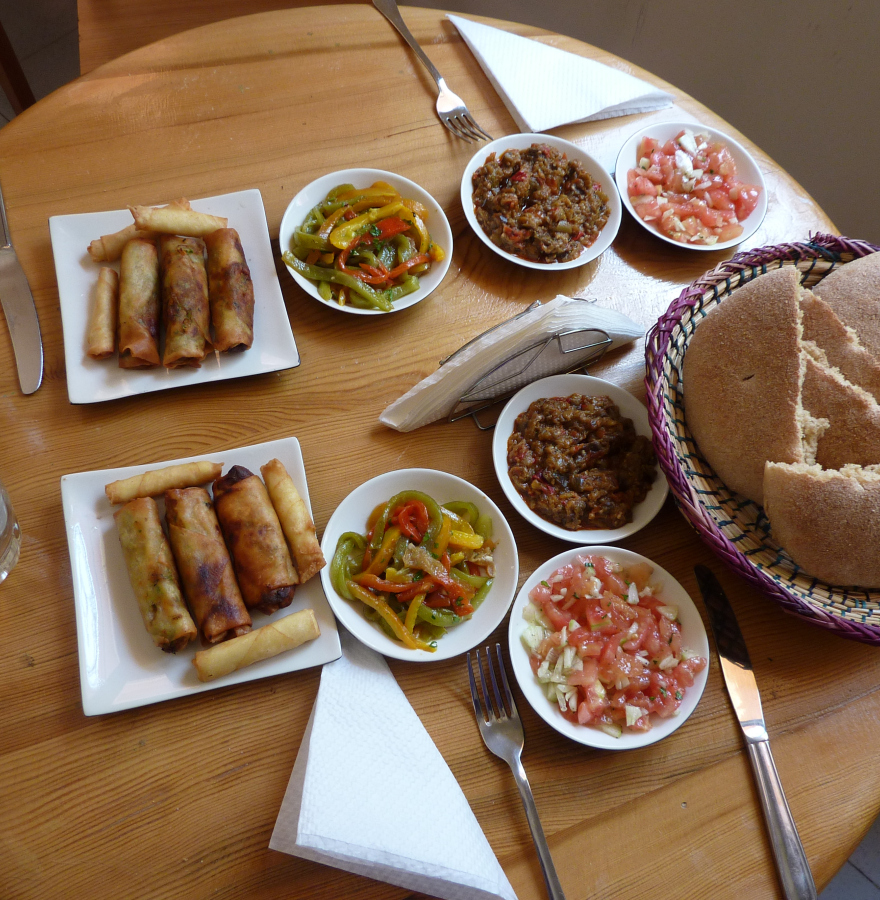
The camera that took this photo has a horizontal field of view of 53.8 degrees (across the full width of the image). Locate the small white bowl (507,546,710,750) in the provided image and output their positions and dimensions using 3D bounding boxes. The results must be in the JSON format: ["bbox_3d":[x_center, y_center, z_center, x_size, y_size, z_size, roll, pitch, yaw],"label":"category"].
[{"bbox_3d":[0.102,0.124,0.546,0.123,0.029,0.123,3,68,-7],"label":"small white bowl"}]

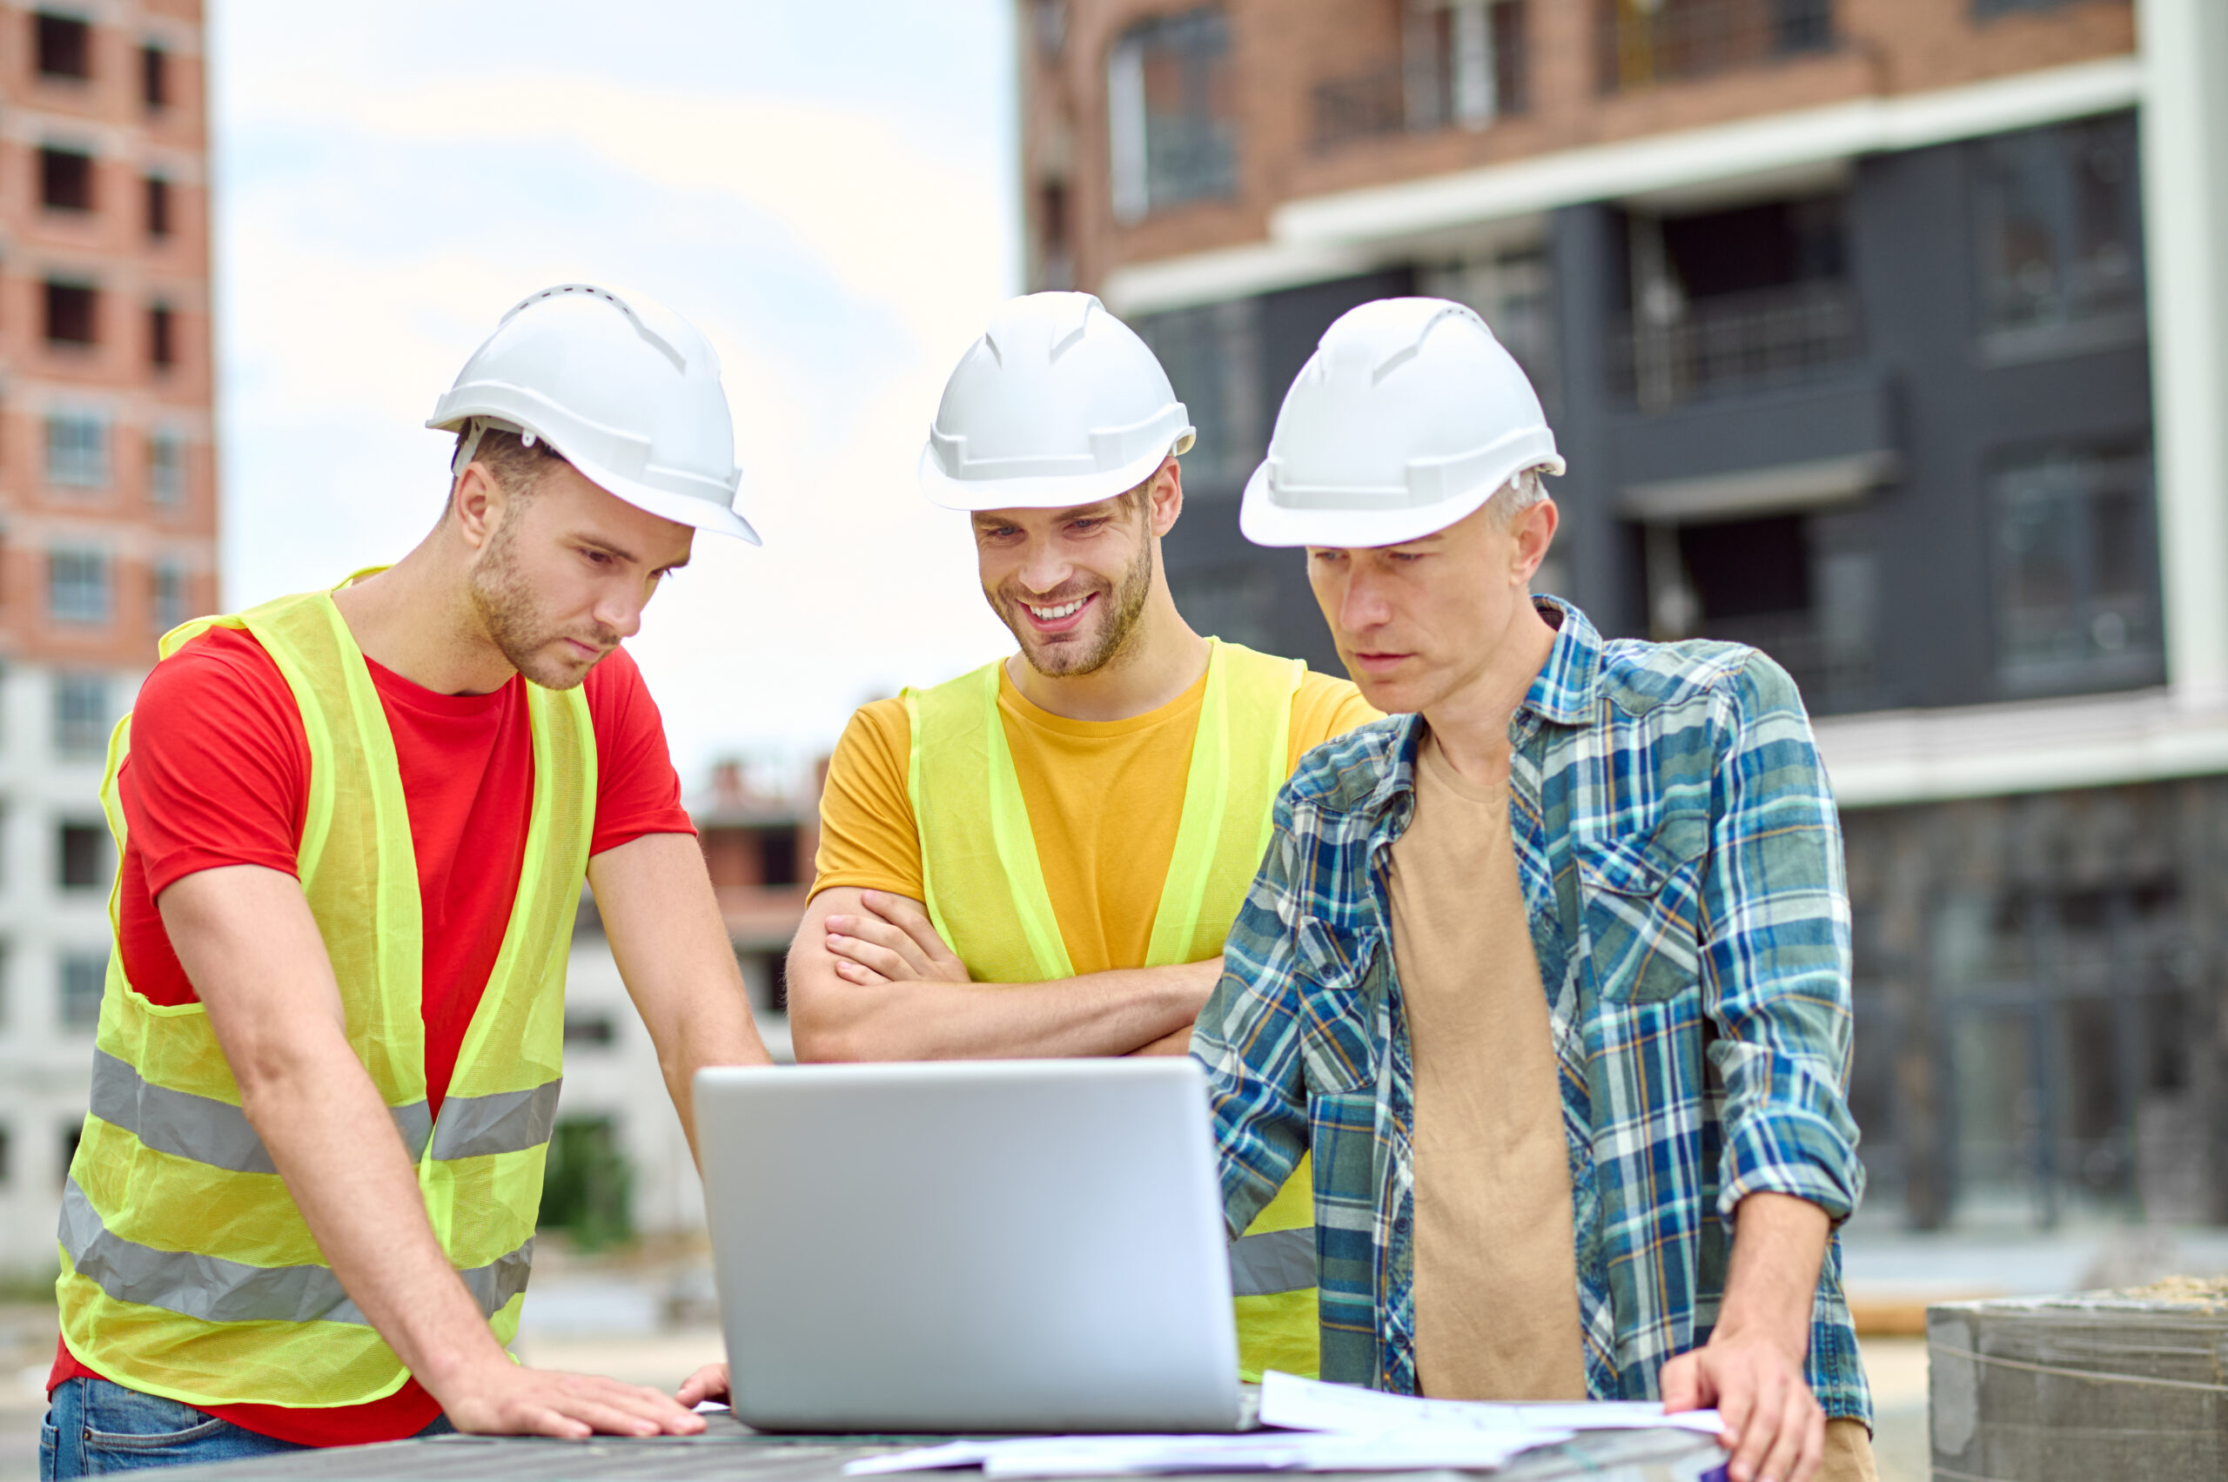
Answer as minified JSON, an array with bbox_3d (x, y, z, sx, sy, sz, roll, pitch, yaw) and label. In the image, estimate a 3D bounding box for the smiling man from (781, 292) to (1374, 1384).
[{"bbox_3d":[0.003,0.536,4.181,0.560,1.800,0.380,-3,-4,9],"label":"smiling man"}]

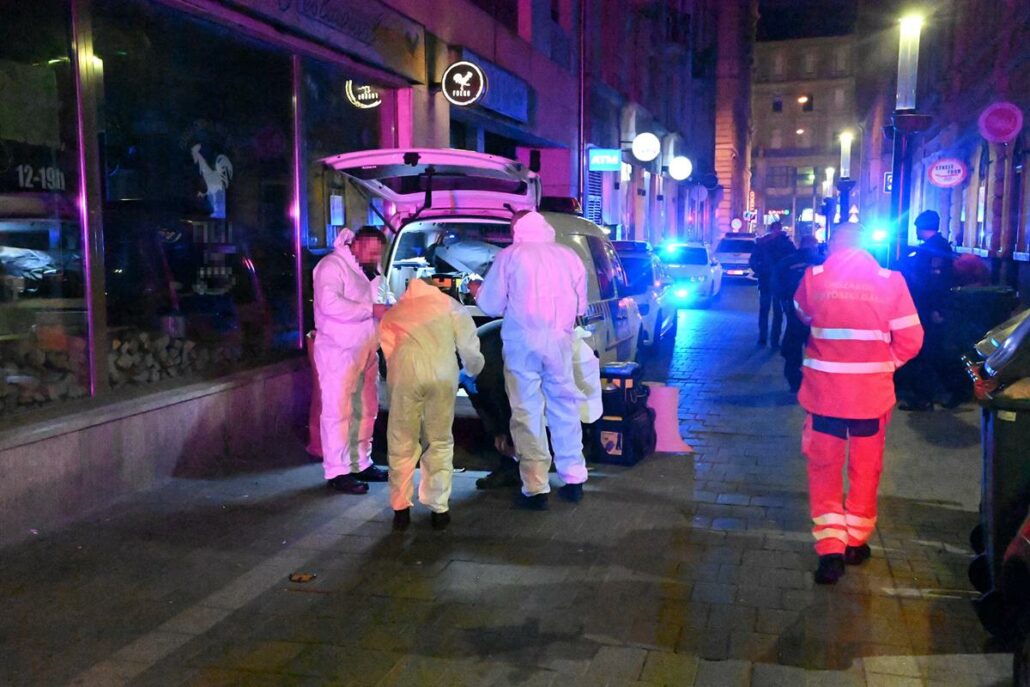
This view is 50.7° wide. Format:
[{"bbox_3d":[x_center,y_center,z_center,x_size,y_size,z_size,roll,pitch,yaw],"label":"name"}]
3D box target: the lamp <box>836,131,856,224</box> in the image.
[{"bbox_3d":[9.517,-3.833,31.267,0.500,4.500,0.500,2,6,15],"label":"lamp"}]

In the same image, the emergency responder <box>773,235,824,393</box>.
[{"bbox_3d":[2.931,-0.340,11.111,0.550,1.720,0.450,5,8,40],"label":"emergency responder"}]

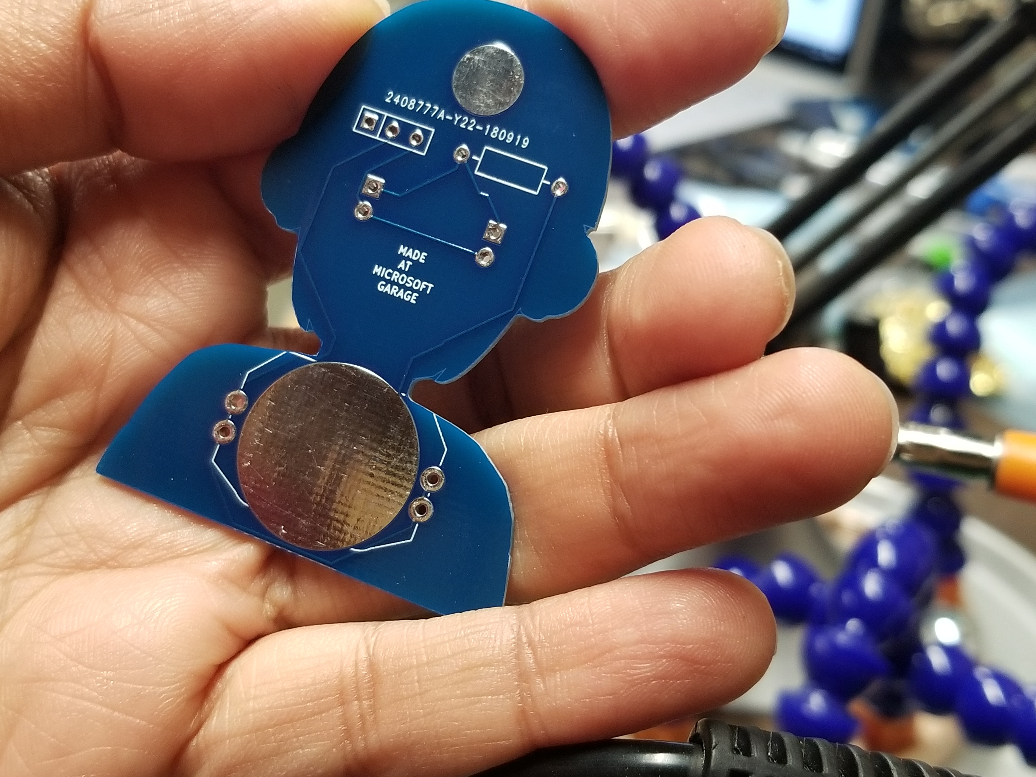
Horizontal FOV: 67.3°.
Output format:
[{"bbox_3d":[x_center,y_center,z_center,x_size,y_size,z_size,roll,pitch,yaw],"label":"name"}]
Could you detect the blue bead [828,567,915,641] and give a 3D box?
[{"bbox_3d":[0.078,0.048,0.172,0.018,0.016,0.018,7,38,0],"label":"blue bead"}]

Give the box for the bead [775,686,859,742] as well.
[{"bbox_3d":[0.067,0.074,0.175,0.018,0.016,0.018,7,38,0],"label":"bead"}]

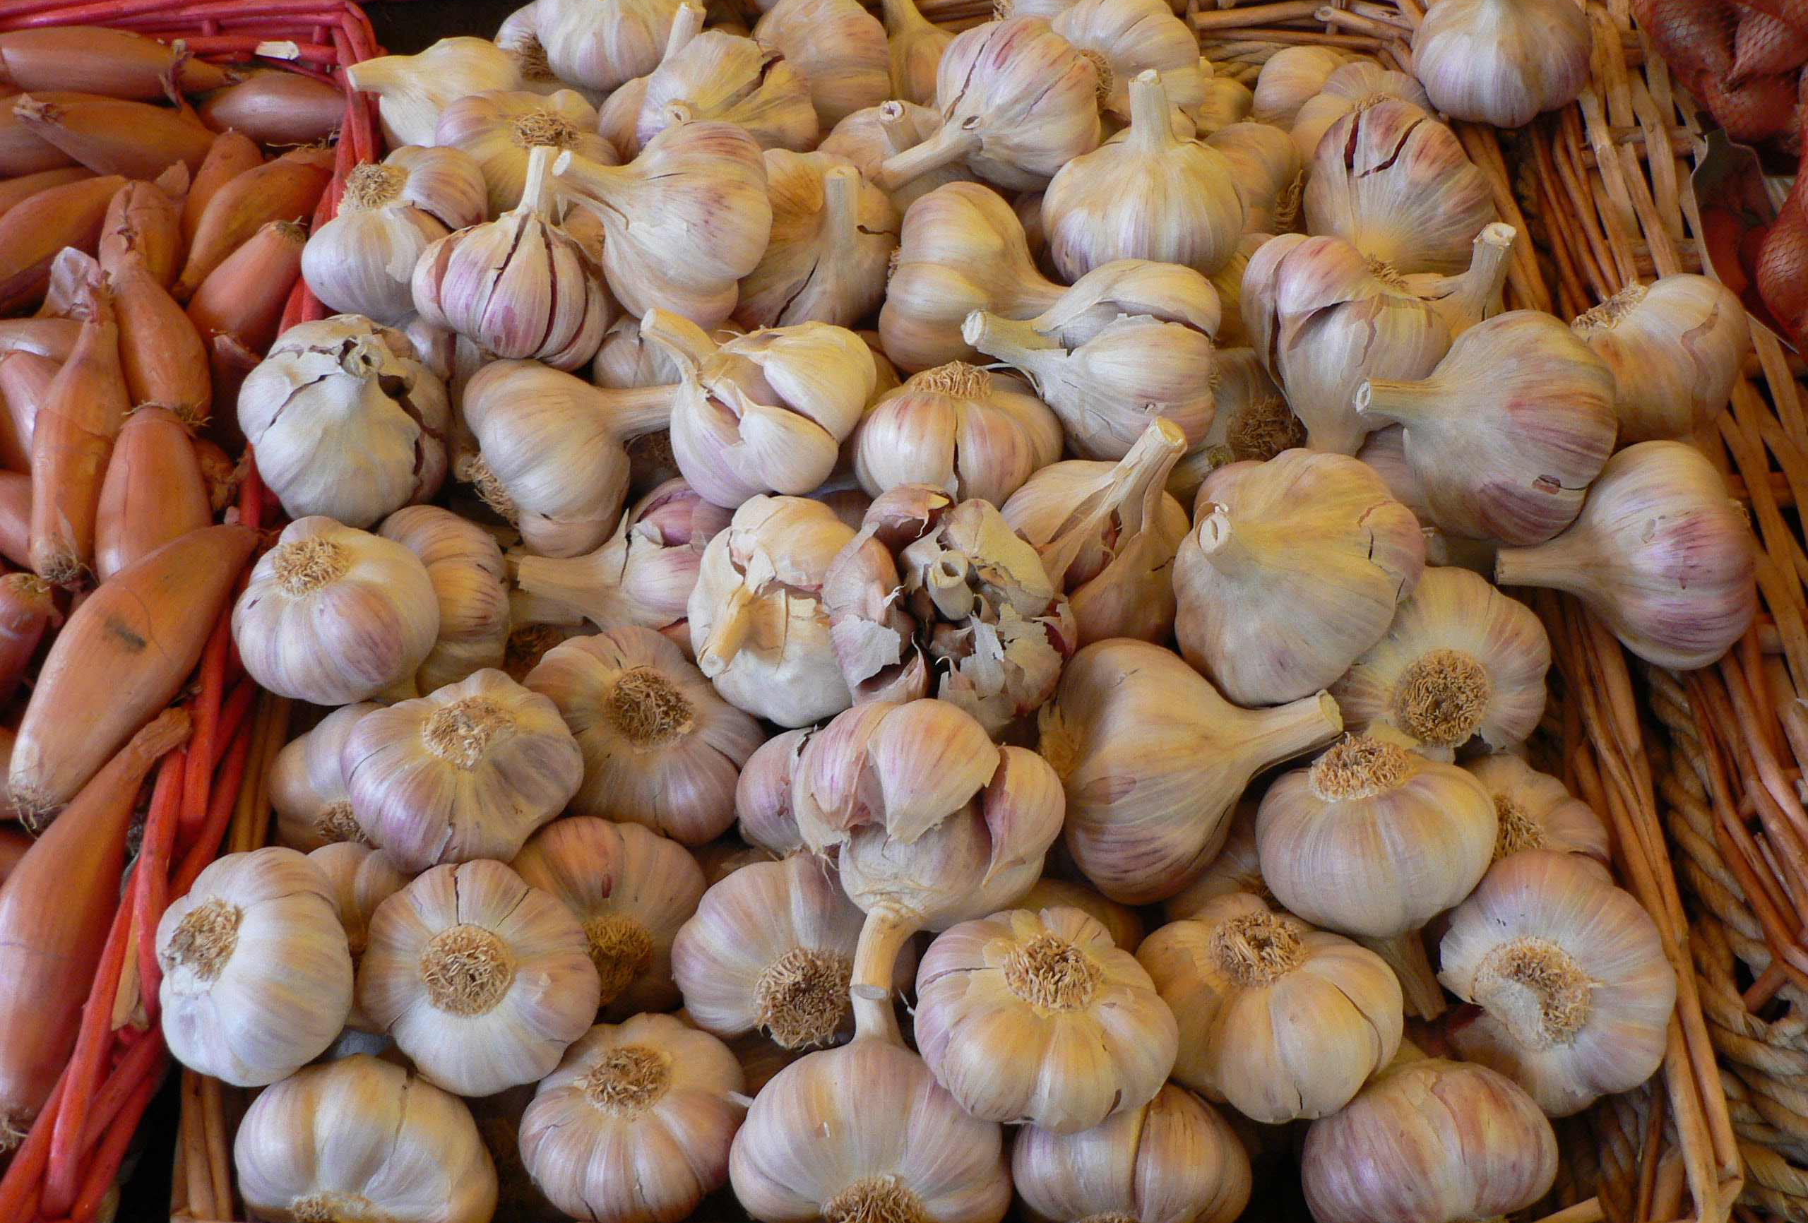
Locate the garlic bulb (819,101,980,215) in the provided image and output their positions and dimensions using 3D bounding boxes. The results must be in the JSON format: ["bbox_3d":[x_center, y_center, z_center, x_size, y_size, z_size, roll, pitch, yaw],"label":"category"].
[{"bbox_3d":[-0.003,-0.154,0.641,0.056,0.061,0.056,-2,72,6],"label":"garlic bulb"}]

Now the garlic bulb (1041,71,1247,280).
[{"bbox_3d":[0.077,-0.139,0.593,0.066,0.071,0.066,-6,48,0],"label":"garlic bulb"}]

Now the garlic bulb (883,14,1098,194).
[{"bbox_3d":[0.026,-0.164,0.631,0.082,0.058,0.058,-34,52,-24],"label":"garlic bulb"}]

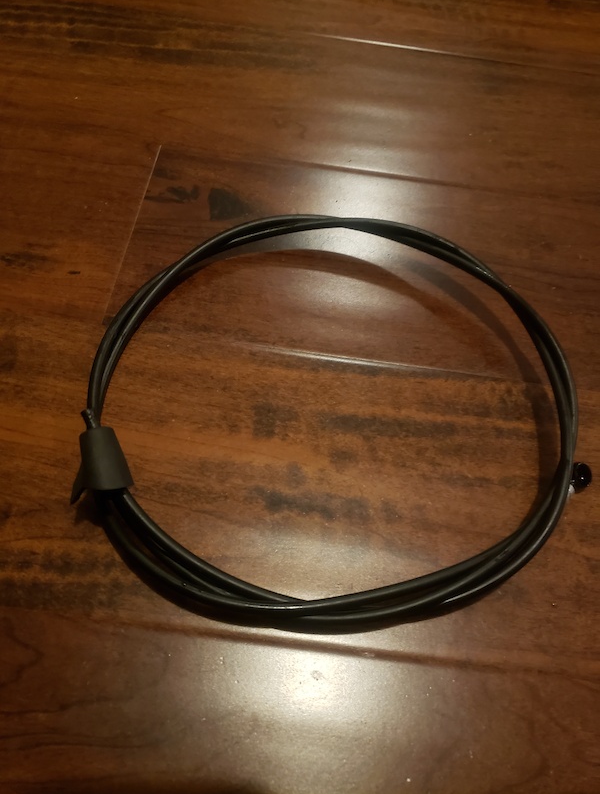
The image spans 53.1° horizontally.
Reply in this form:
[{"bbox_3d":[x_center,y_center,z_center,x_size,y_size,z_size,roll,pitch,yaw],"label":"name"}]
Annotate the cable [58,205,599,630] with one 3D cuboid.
[{"bbox_3d":[0.019,-0.004,0.258,0.207,0.029,0.195,2,61,-4],"label":"cable"}]

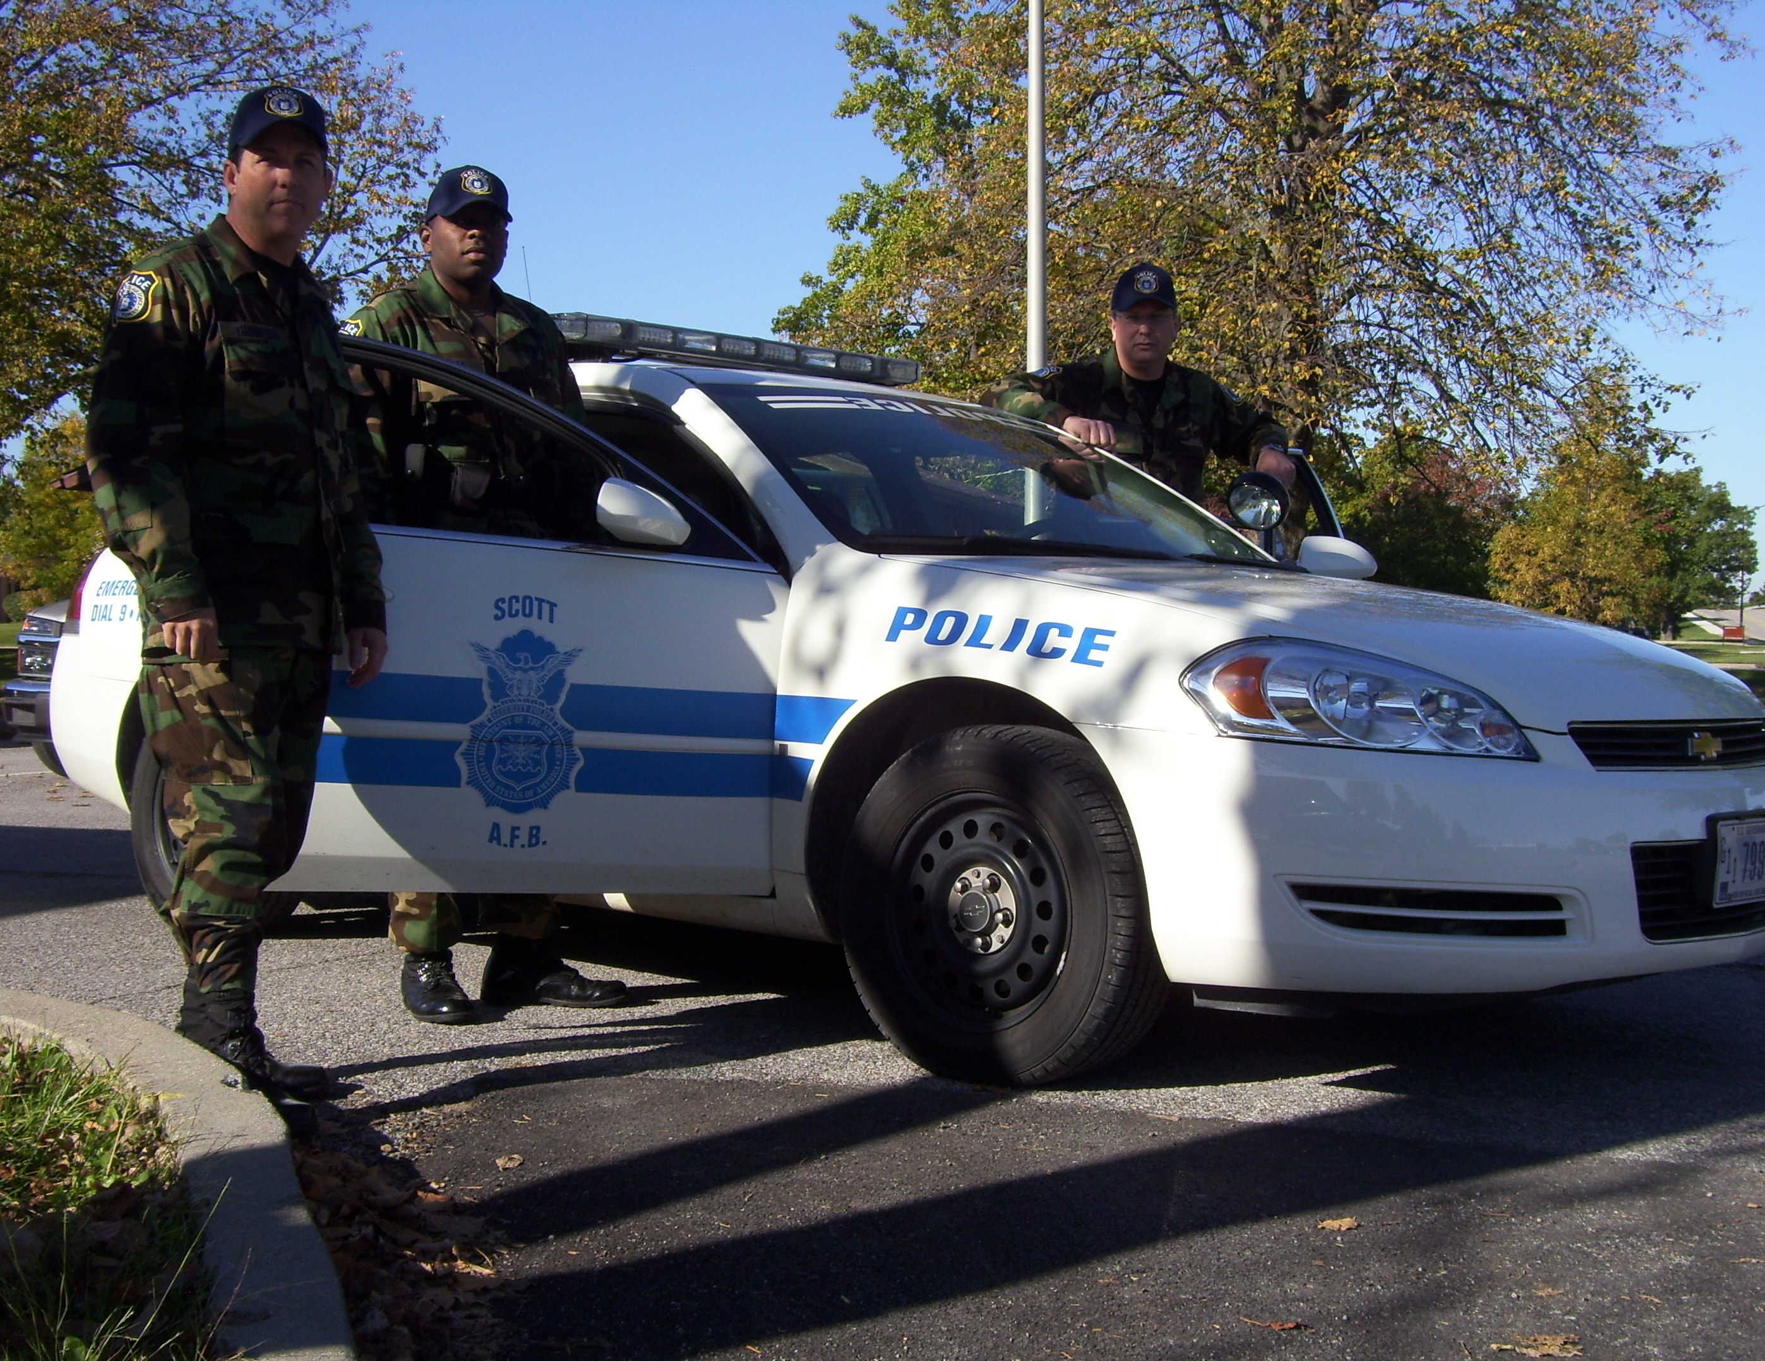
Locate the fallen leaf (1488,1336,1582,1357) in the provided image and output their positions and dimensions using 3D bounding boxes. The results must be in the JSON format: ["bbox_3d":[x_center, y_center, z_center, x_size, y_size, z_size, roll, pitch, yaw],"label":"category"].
[{"bbox_3d":[0.766,0.778,2.765,0.108,0.013,0.062,0,1,0],"label":"fallen leaf"}]

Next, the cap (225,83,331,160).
[{"bbox_3d":[-1.049,-0.973,4.090,0.178,0.137,0.260,0,1,-22],"label":"cap"}]

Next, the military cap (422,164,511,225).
[{"bbox_3d":[-0.895,-1.051,5.100,0.178,0.137,0.260,0,1,-29],"label":"military cap"}]

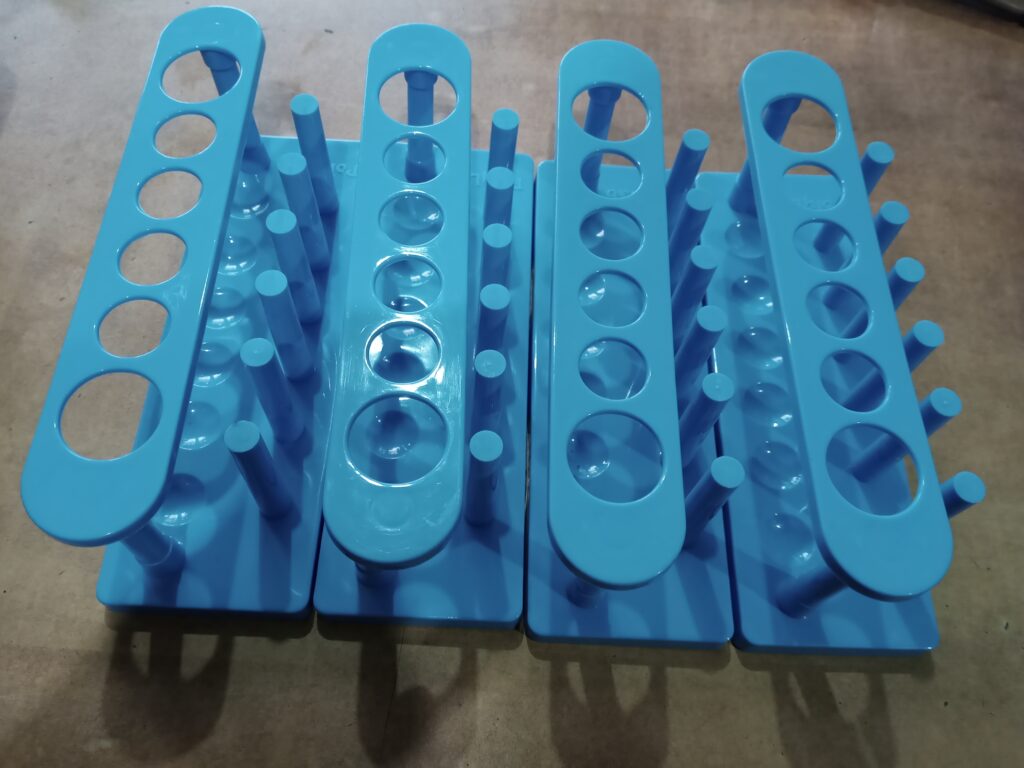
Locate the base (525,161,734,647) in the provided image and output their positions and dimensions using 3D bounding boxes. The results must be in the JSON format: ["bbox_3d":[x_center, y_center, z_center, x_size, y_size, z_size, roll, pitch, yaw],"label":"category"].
[{"bbox_3d":[0.046,-0.004,0.357,0.075,0.012,0.225,3,62,-2],"label":"base"}]

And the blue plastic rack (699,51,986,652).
[{"bbox_3d":[0.125,-0.017,0.328,0.075,0.084,0.225,2,62,-3],"label":"blue plastic rack"}]

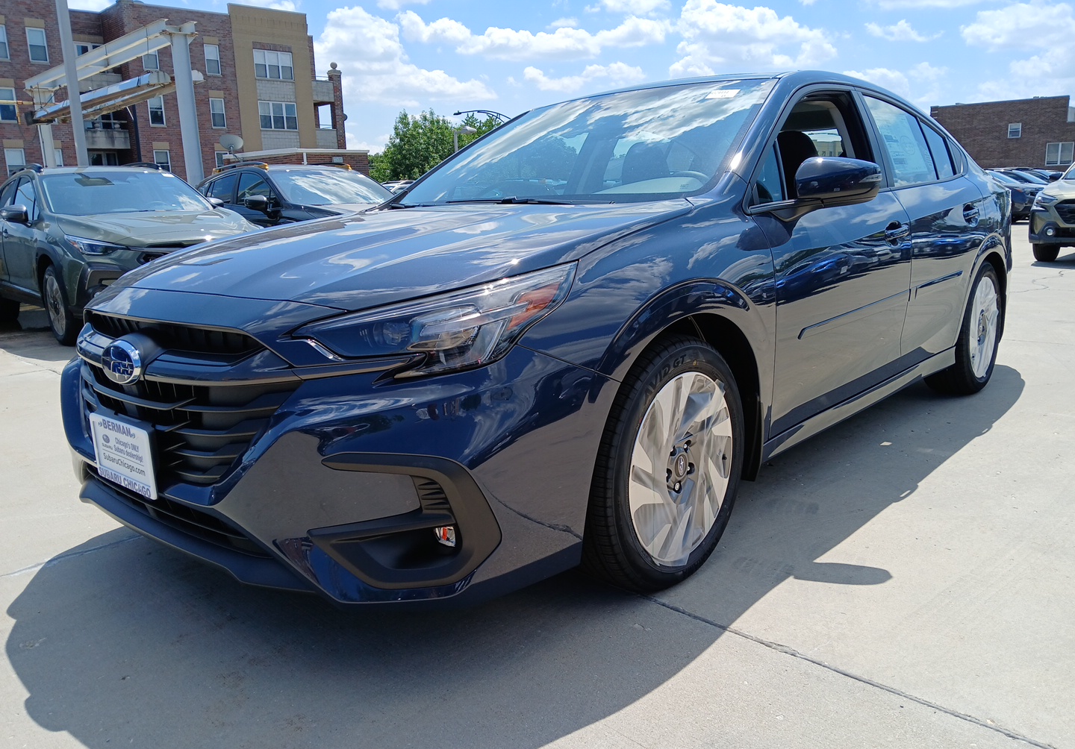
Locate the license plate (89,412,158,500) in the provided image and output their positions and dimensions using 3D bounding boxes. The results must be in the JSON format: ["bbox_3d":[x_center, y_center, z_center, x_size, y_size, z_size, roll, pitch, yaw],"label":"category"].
[{"bbox_3d":[-0.963,0.188,1.875,0.315,0.158,0.020,6,14,42],"label":"license plate"}]

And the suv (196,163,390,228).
[{"bbox_3d":[-2.841,-1.837,10.097,1.850,1.630,4.480,-12,15,-40],"label":"suv"}]

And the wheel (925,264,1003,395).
[{"bbox_3d":[2.137,-0.243,4.063,0.225,0.680,0.680,8,15,41],"label":"wheel"}]

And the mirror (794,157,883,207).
[{"bbox_3d":[0.879,-0.571,2.386,0.230,0.150,0.140,8,15,41],"label":"mirror"}]

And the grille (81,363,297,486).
[{"bbox_3d":[-0.907,0.107,1.927,1.080,0.270,0.150,6,14,42],"label":"grille"}]

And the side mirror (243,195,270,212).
[{"bbox_3d":[-3.165,-1.902,9.069,0.240,0.175,0.160,-12,15,-40],"label":"side mirror"}]

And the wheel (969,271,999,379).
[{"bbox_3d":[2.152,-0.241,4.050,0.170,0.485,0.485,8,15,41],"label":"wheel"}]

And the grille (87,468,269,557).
[{"bbox_3d":[-0.904,0.288,1.924,0.910,0.115,0.120,8,15,41],"label":"grille"}]

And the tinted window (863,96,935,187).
[{"bbox_3d":[1.528,-0.956,3.353,0.055,0.380,0.590,-24,-7,43],"label":"tinted window"}]

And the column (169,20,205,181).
[{"bbox_3d":[-6.753,-4.284,15.953,0.280,4.790,0.280,8,15,43],"label":"column"}]

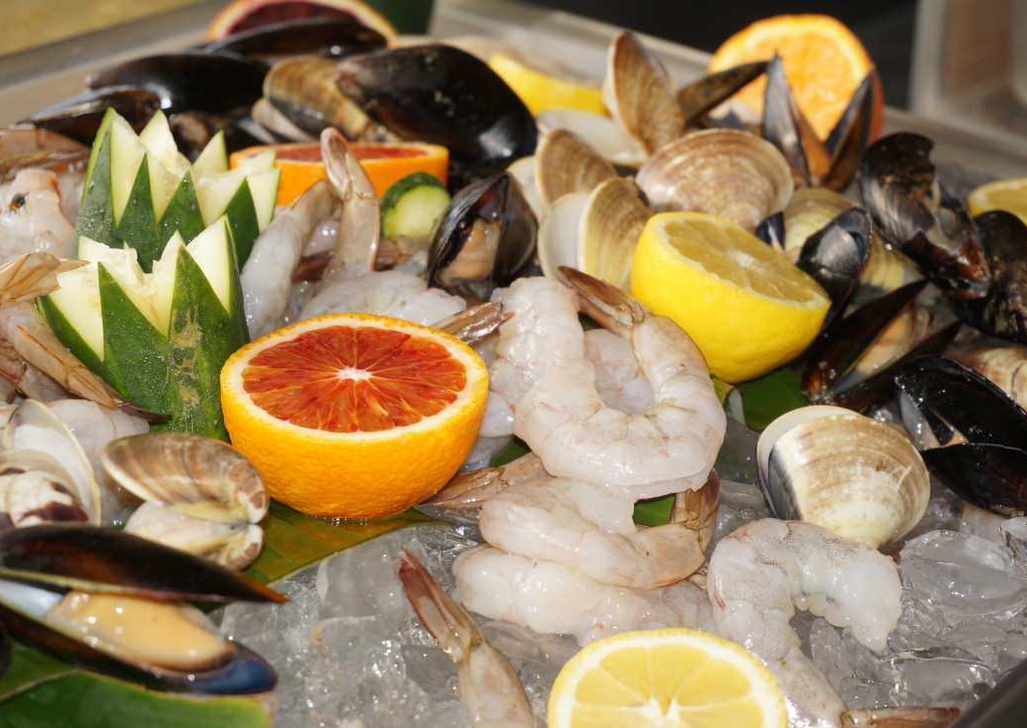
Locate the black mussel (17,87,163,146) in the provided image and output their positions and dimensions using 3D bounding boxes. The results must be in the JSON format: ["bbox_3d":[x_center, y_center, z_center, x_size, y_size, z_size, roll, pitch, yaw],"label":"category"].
[{"bbox_3d":[-0.146,-0.085,0.795,0.056,0.024,0.032,-5,26,-10],"label":"black mussel"}]

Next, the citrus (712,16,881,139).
[{"bbox_3d":[0.108,-0.091,0.839,0.067,0.067,0.033,0,-12,31],"label":"citrus"}]

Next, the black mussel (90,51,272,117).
[{"bbox_3d":[-0.122,-0.099,0.825,0.067,0.026,0.034,-2,19,-7],"label":"black mussel"}]

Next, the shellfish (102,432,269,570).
[{"bbox_3d":[-0.082,0.035,0.572,0.043,0.034,0.046,7,24,-6],"label":"shellfish"}]

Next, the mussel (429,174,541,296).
[{"bbox_3d":[-0.010,-0.038,0.700,0.033,0.030,0.052,17,56,4],"label":"mussel"}]

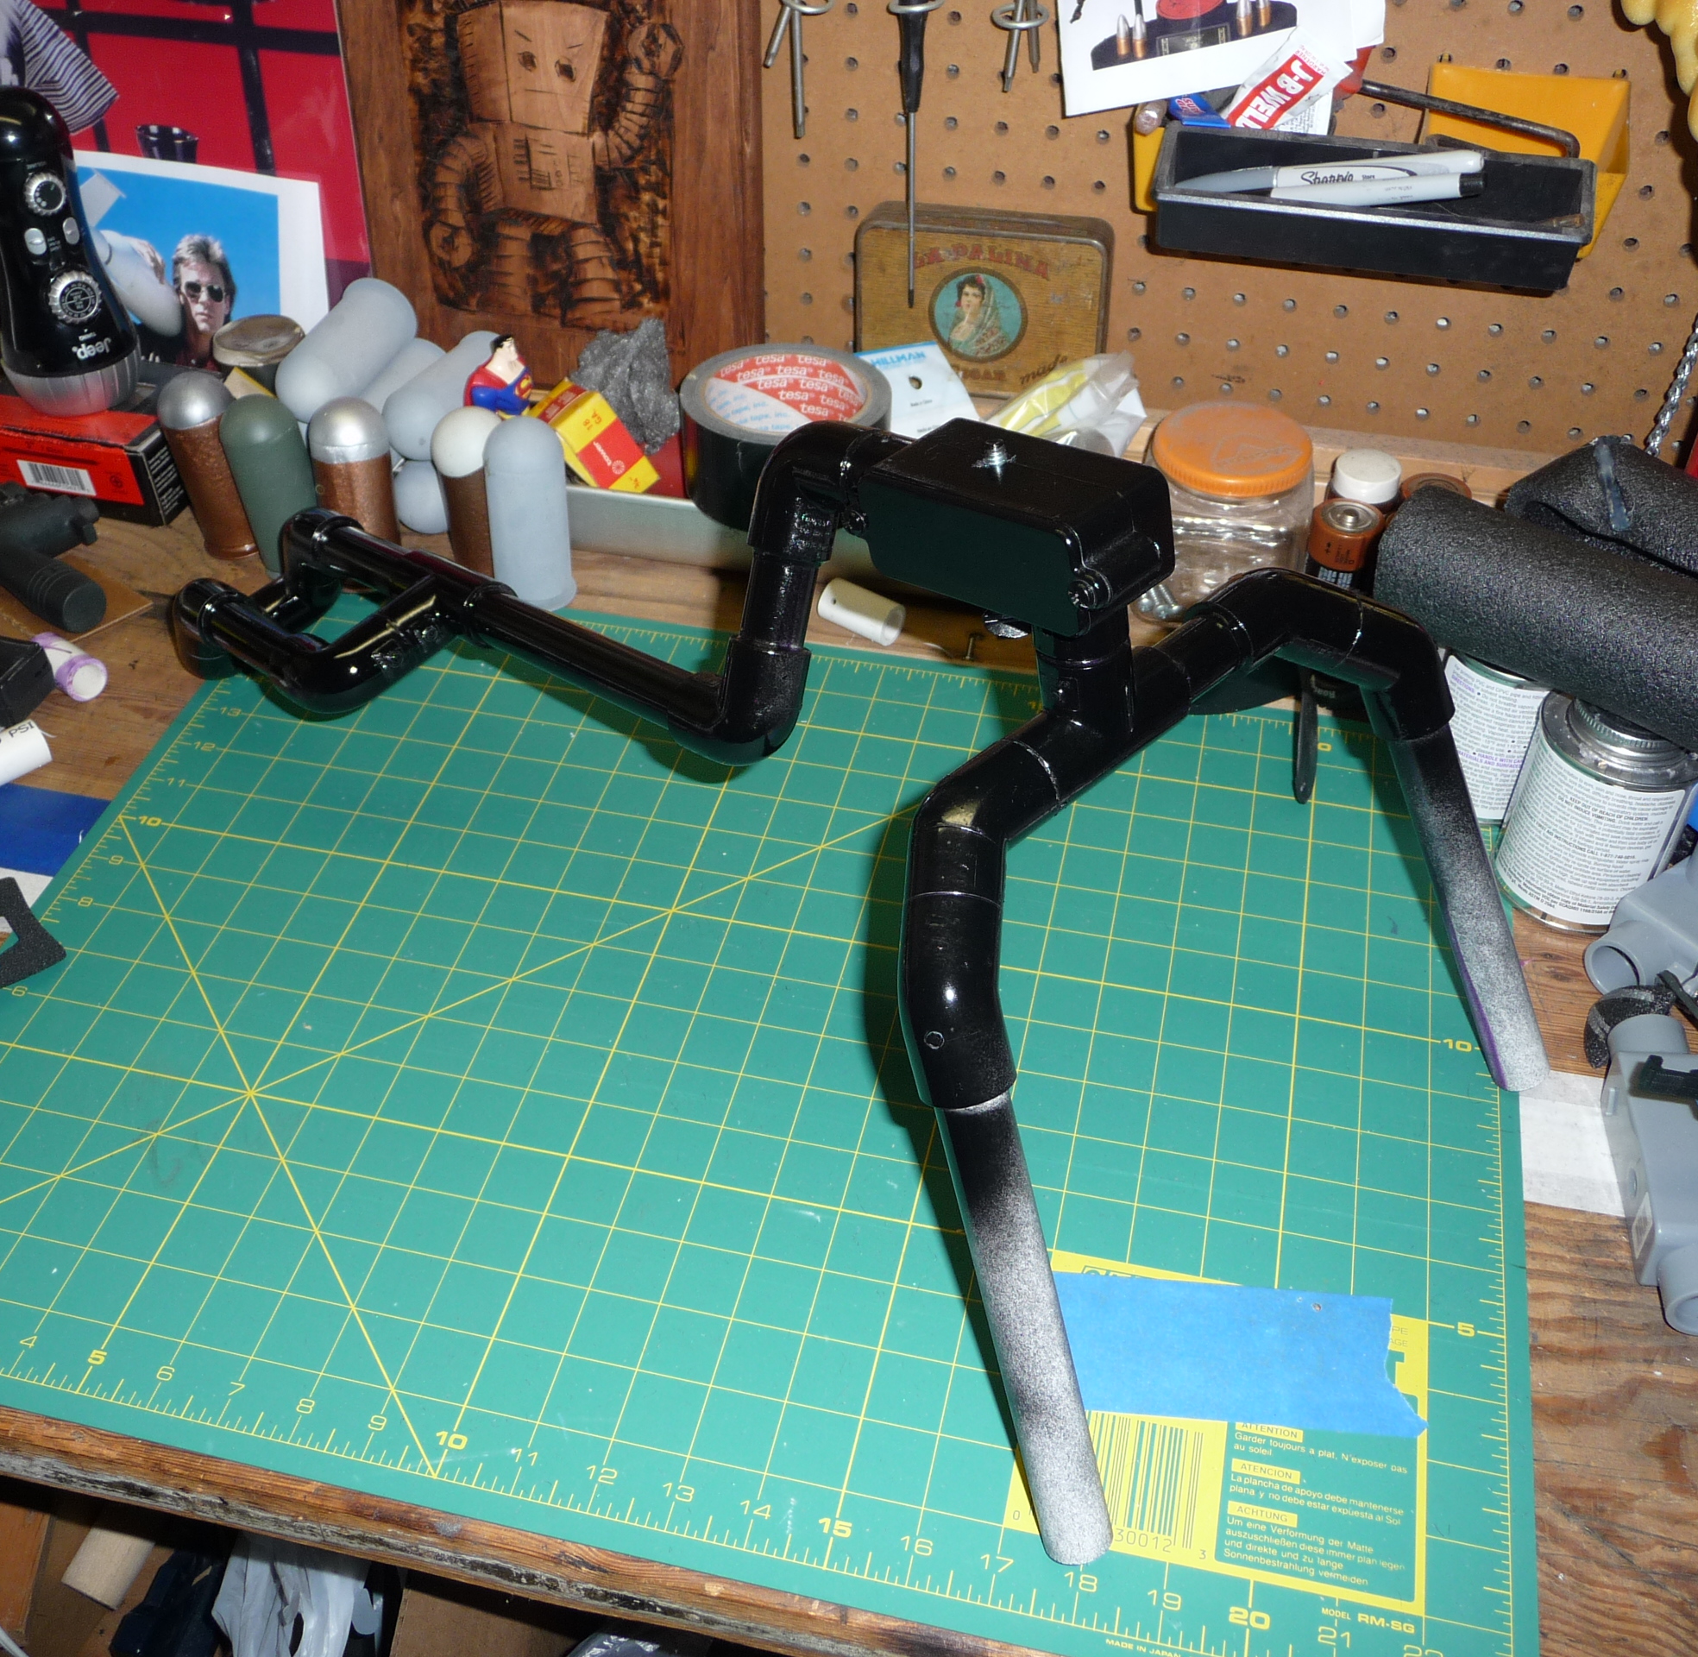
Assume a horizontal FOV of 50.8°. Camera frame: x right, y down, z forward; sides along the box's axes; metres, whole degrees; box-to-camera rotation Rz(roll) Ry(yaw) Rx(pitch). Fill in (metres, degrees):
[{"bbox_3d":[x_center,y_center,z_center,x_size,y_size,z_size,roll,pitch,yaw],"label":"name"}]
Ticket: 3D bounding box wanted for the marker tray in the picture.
[{"bbox_3d":[0.222,-0.267,0.765,0.178,0.026,0.076,11,45,11],"label":"marker tray"}]

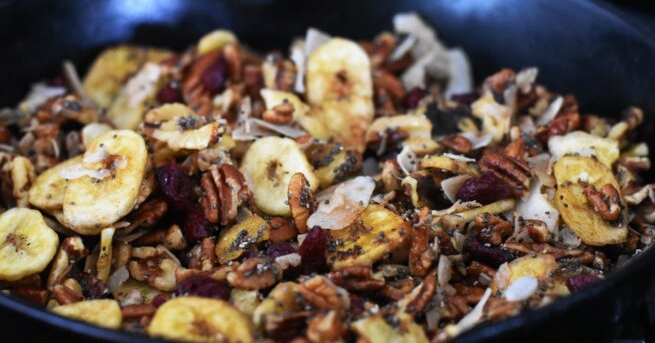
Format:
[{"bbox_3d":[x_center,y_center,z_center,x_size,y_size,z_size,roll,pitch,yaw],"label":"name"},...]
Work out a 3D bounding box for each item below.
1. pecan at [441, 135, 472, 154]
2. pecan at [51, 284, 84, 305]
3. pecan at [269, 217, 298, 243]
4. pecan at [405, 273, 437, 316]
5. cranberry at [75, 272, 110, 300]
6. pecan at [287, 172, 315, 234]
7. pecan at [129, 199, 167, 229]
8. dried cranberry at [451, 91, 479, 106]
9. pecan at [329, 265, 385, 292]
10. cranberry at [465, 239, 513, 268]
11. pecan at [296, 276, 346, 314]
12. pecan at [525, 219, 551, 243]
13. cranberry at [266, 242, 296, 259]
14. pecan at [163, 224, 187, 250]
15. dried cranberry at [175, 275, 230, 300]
[{"bbox_3d":[0.047,-0.010,0.498,0.013,0.008,0.010,-1,32,0],"label":"pecan"},{"bbox_3d":[-0.087,0.041,0.455,0.011,0.007,0.008,27,52,24],"label":"pecan"},{"bbox_3d":[-0.015,0.020,0.459,0.013,0.009,0.011,-1,32,0],"label":"pecan"},{"bbox_3d":[0.029,0.038,0.422,0.008,0.009,0.018,24,64,29],"label":"pecan"},{"bbox_3d":[-0.076,0.037,0.444,0.012,0.008,0.010,20,37,30],"label":"cranberry"},{"bbox_3d":[-0.009,0.011,0.464,0.009,0.021,0.009,-8,-2,5],"label":"pecan"},{"bbox_3d":[-0.066,0.016,0.503,0.018,0.007,0.009,-35,59,-25],"label":"pecan"},{"bbox_3d":[0.056,-0.029,0.553,0.014,0.008,0.010,0,32,1],"label":"dried cranberry"},{"bbox_3d":[0.009,0.034,0.432,0.018,0.008,0.010,7,32,2],"label":"pecan"},{"bbox_3d":[0.053,0.027,0.444,0.017,0.008,0.009,16,32,12],"label":"cranberry"},{"bbox_3d":[-0.002,0.040,0.449,0.015,0.007,0.011,38,68,19],"label":"pecan"},{"bbox_3d":[0.075,0.021,0.486,0.009,0.007,0.007,6,41,7],"label":"pecan"},{"bbox_3d":[-0.015,0.026,0.448,0.011,0.007,0.009,-1,32,0],"label":"cranberry"},{"bbox_3d":[-0.052,0.022,0.460,0.009,0.009,0.010,-1,32,0],"label":"pecan"},{"bbox_3d":[-0.041,0.039,0.443,0.019,0.010,0.012,0,32,1],"label":"dried cranberry"}]

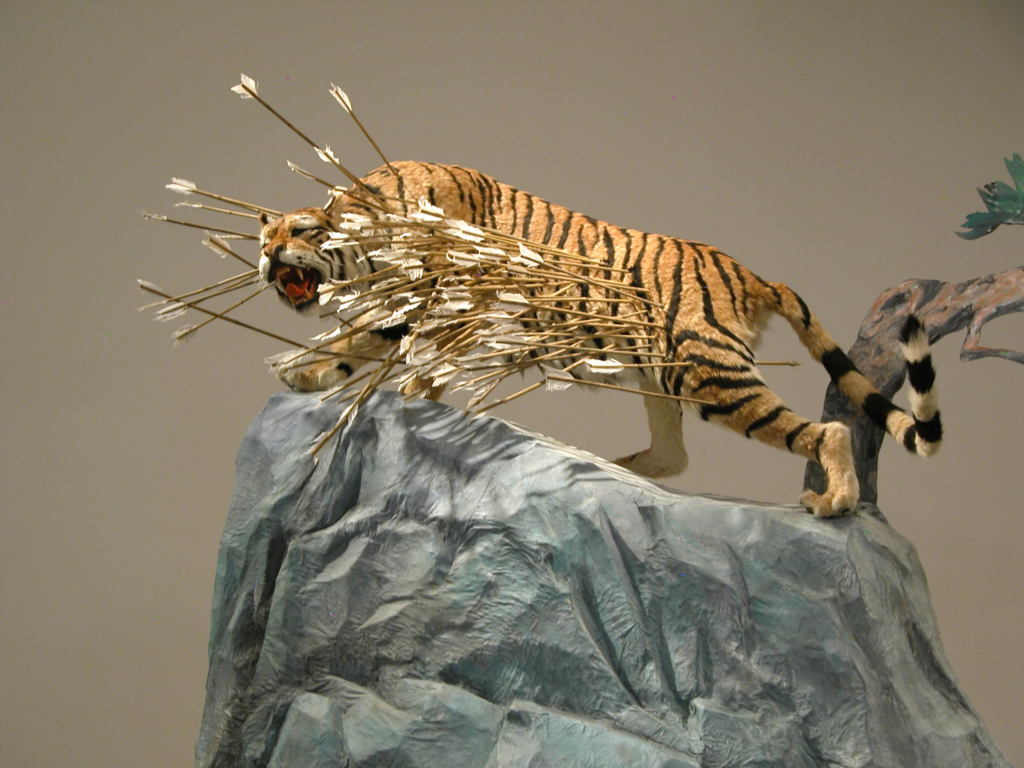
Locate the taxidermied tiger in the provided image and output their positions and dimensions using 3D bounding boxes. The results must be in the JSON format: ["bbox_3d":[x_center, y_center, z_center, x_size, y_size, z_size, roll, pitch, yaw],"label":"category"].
[{"bbox_3d":[0.264,-0.121,6.500,1.980,0.710,0.520,14,-9,-10],"label":"taxidermied tiger"}]

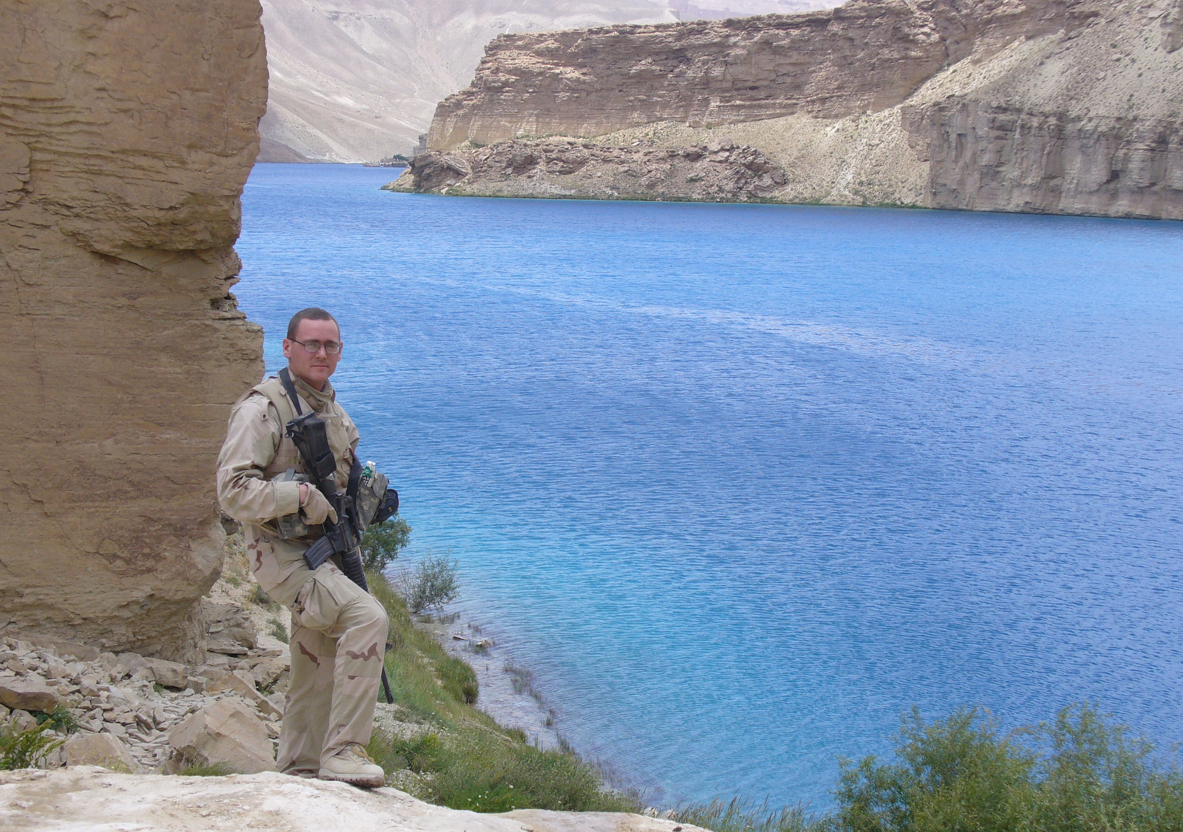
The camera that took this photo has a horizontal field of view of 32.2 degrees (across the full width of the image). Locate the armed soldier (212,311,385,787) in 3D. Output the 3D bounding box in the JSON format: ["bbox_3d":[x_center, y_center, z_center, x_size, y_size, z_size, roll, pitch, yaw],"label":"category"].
[{"bbox_3d":[-0.934,0.424,6.650,0.600,1.560,0.580,-6,10,-42],"label":"armed soldier"}]

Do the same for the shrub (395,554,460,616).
[{"bbox_3d":[-1.770,1.800,22.000,0.690,0.660,0.650,0,7,0],"label":"shrub"}]

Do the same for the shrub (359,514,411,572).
[{"bbox_3d":[-2.389,1.467,23.500,0.680,0.660,0.650,0,7,0],"label":"shrub"}]

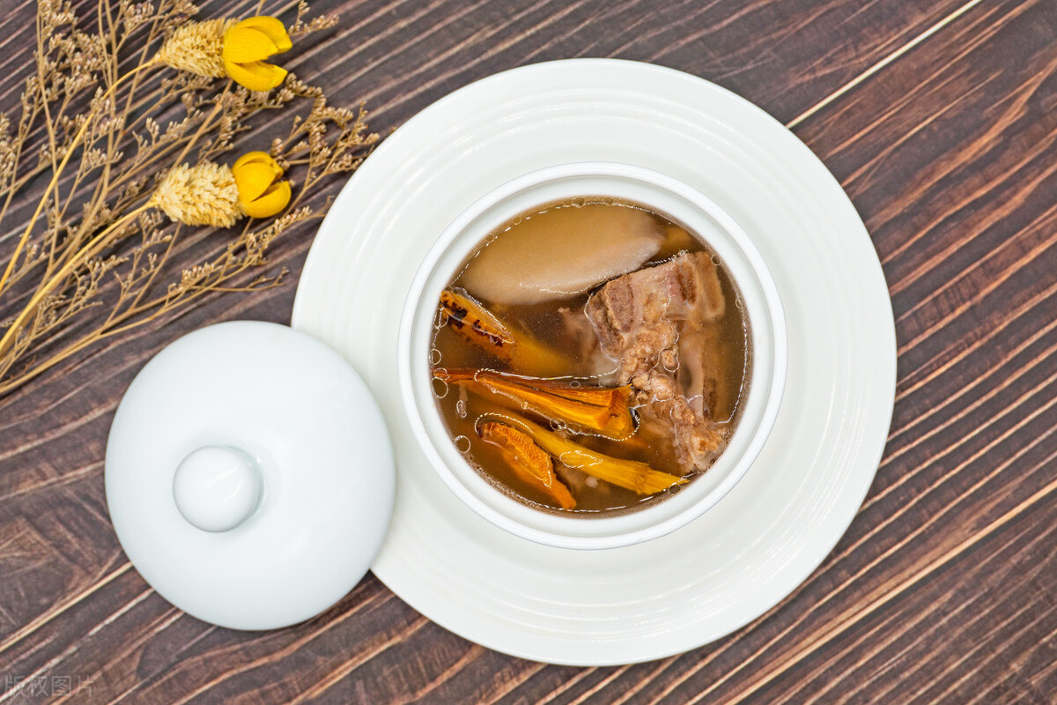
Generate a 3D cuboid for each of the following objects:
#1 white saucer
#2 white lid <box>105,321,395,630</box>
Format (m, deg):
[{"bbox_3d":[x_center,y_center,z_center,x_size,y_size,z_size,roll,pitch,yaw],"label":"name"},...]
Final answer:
[{"bbox_3d":[0.022,0.004,0.602,0.203,0.022,0.203,0,88,1],"label":"white saucer"},{"bbox_3d":[-0.101,0.043,0.583,0.106,0.041,0.106,1,93,13],"label":"white lid"}]

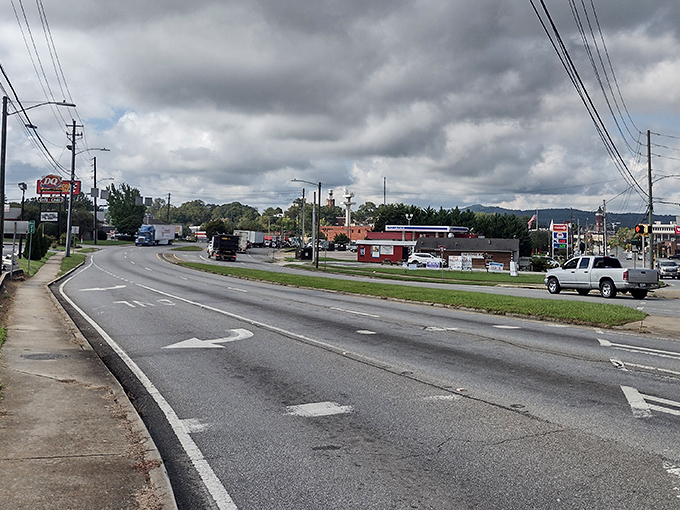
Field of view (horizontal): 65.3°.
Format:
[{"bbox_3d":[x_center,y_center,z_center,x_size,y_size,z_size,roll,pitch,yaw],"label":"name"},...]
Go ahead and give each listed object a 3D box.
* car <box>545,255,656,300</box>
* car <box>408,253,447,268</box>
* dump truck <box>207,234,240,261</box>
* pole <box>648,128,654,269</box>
[{"bbox_3d":[12.476,1.072,25.764,2.030,1.900,5.780,1,-1,-16],"label":"car"},{"bbox_3d":[10.600,0.680,64.200,4.680,1.680,1.880,2,0,22],"label":"car"},{"bbox_3d":[-15.300,-0.920,69.000,2.500,3.200,7.900,2,1,-24],"label":"dump truck"},{"bbox_3d":[23.430,-3.600,40.000,0.300,11.600,0.300,-1,-1,0],"label":"pole"}]

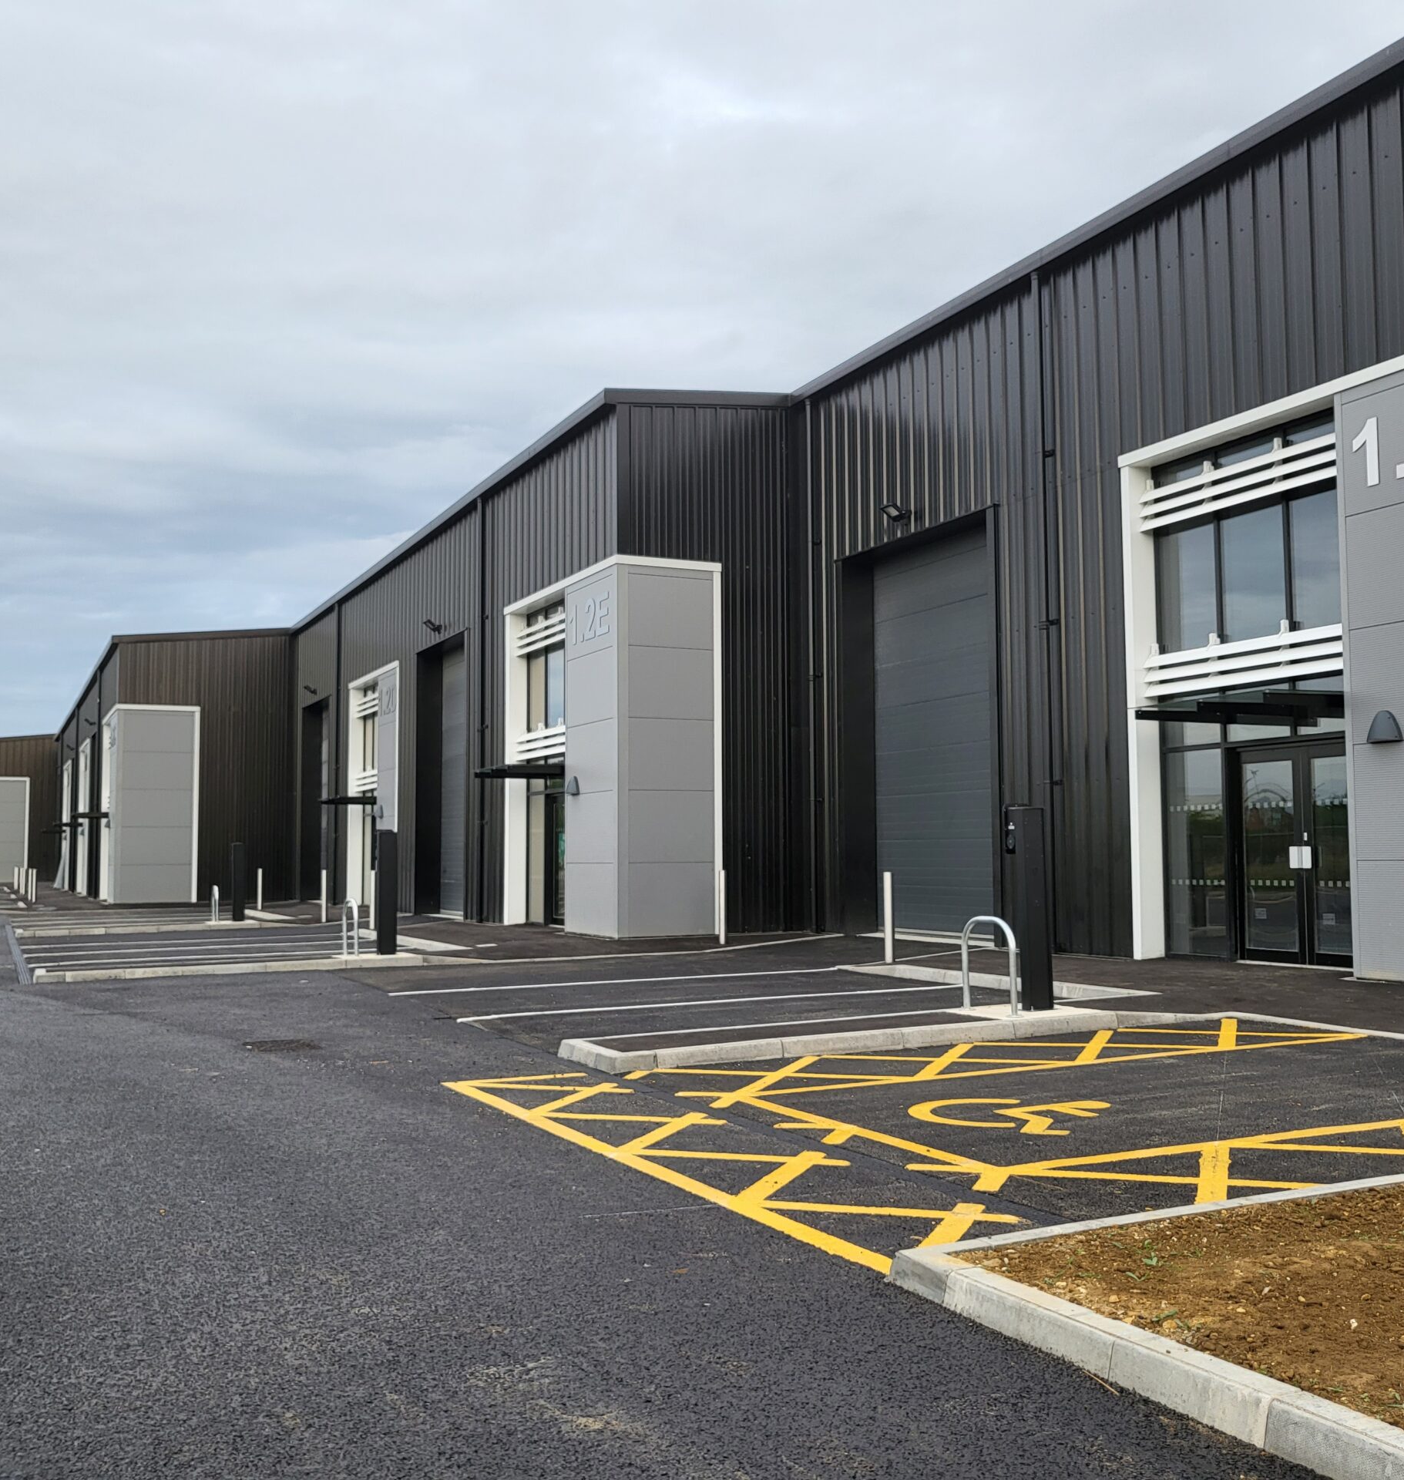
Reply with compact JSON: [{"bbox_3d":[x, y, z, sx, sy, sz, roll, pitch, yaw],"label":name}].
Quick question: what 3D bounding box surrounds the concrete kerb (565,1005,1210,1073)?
[{"bbox_3d":[1.401,2.058,10.491,4.787,0.126,0.929,2,-5,-25],"label":"concrete kerb"}]

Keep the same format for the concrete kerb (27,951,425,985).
[{"bbox_3d":[-5.449,2.643,17.274,4.313,0.121,0.960,2,-5,-25],"label":"concrete kerb"}]

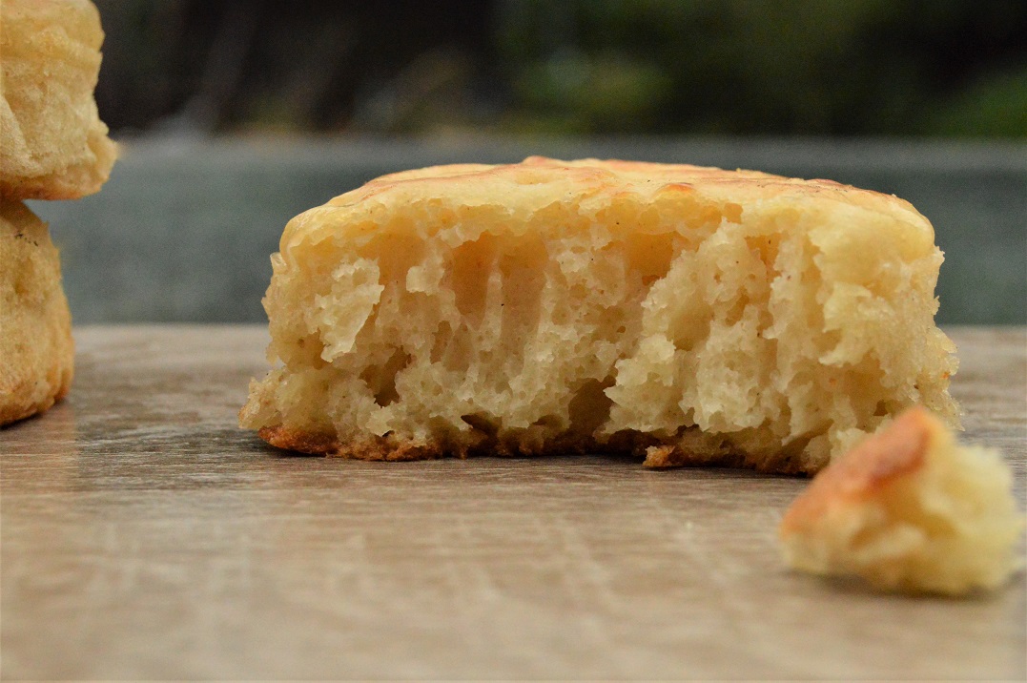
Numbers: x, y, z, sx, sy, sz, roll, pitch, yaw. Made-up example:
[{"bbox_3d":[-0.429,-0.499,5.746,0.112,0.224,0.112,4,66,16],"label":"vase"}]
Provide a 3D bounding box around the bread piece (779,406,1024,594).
[{"bbox_3d":[0.033,0.012,0.198,0.021,0.014,0.018,0,9,0],"label":"bread piece"}]

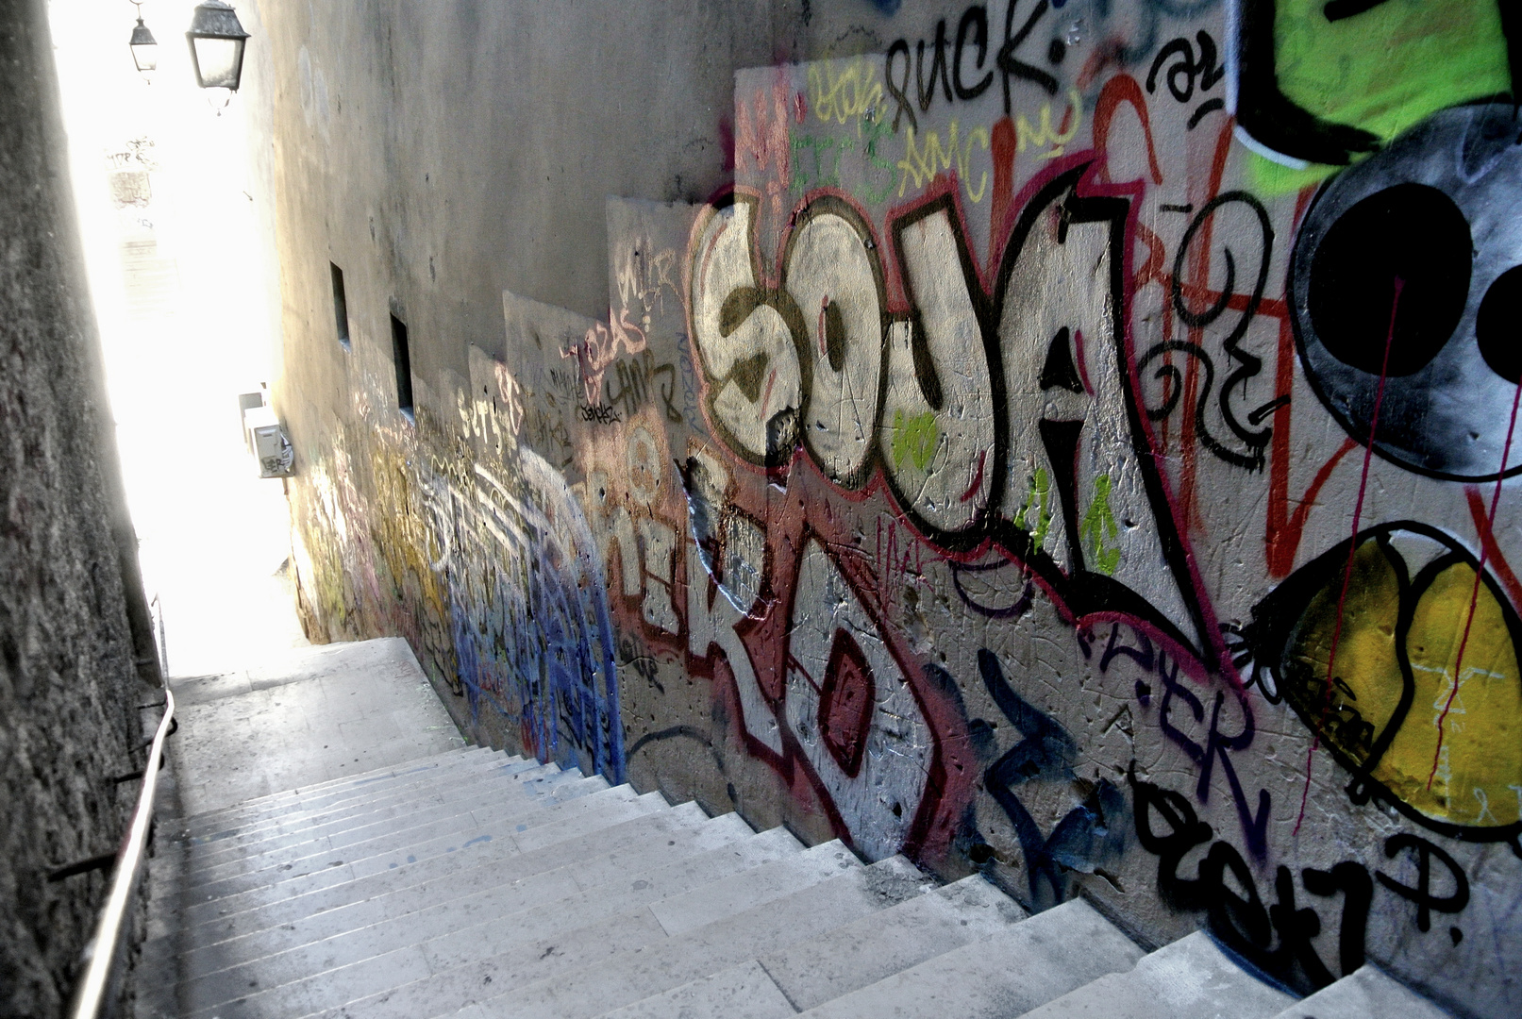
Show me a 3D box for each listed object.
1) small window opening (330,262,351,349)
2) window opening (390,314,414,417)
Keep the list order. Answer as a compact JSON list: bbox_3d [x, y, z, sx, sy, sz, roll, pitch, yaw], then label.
[{"bbox_3d":[-3.888,-1.930,10.855,0.200,0.761,0.610,-10,23,-28],"label":"small window opening"},{"bbox_3d":[-2.657,-1.088,8.808,0.200,0.768,0.515,-10,23,-28],"label":"window opening"}]

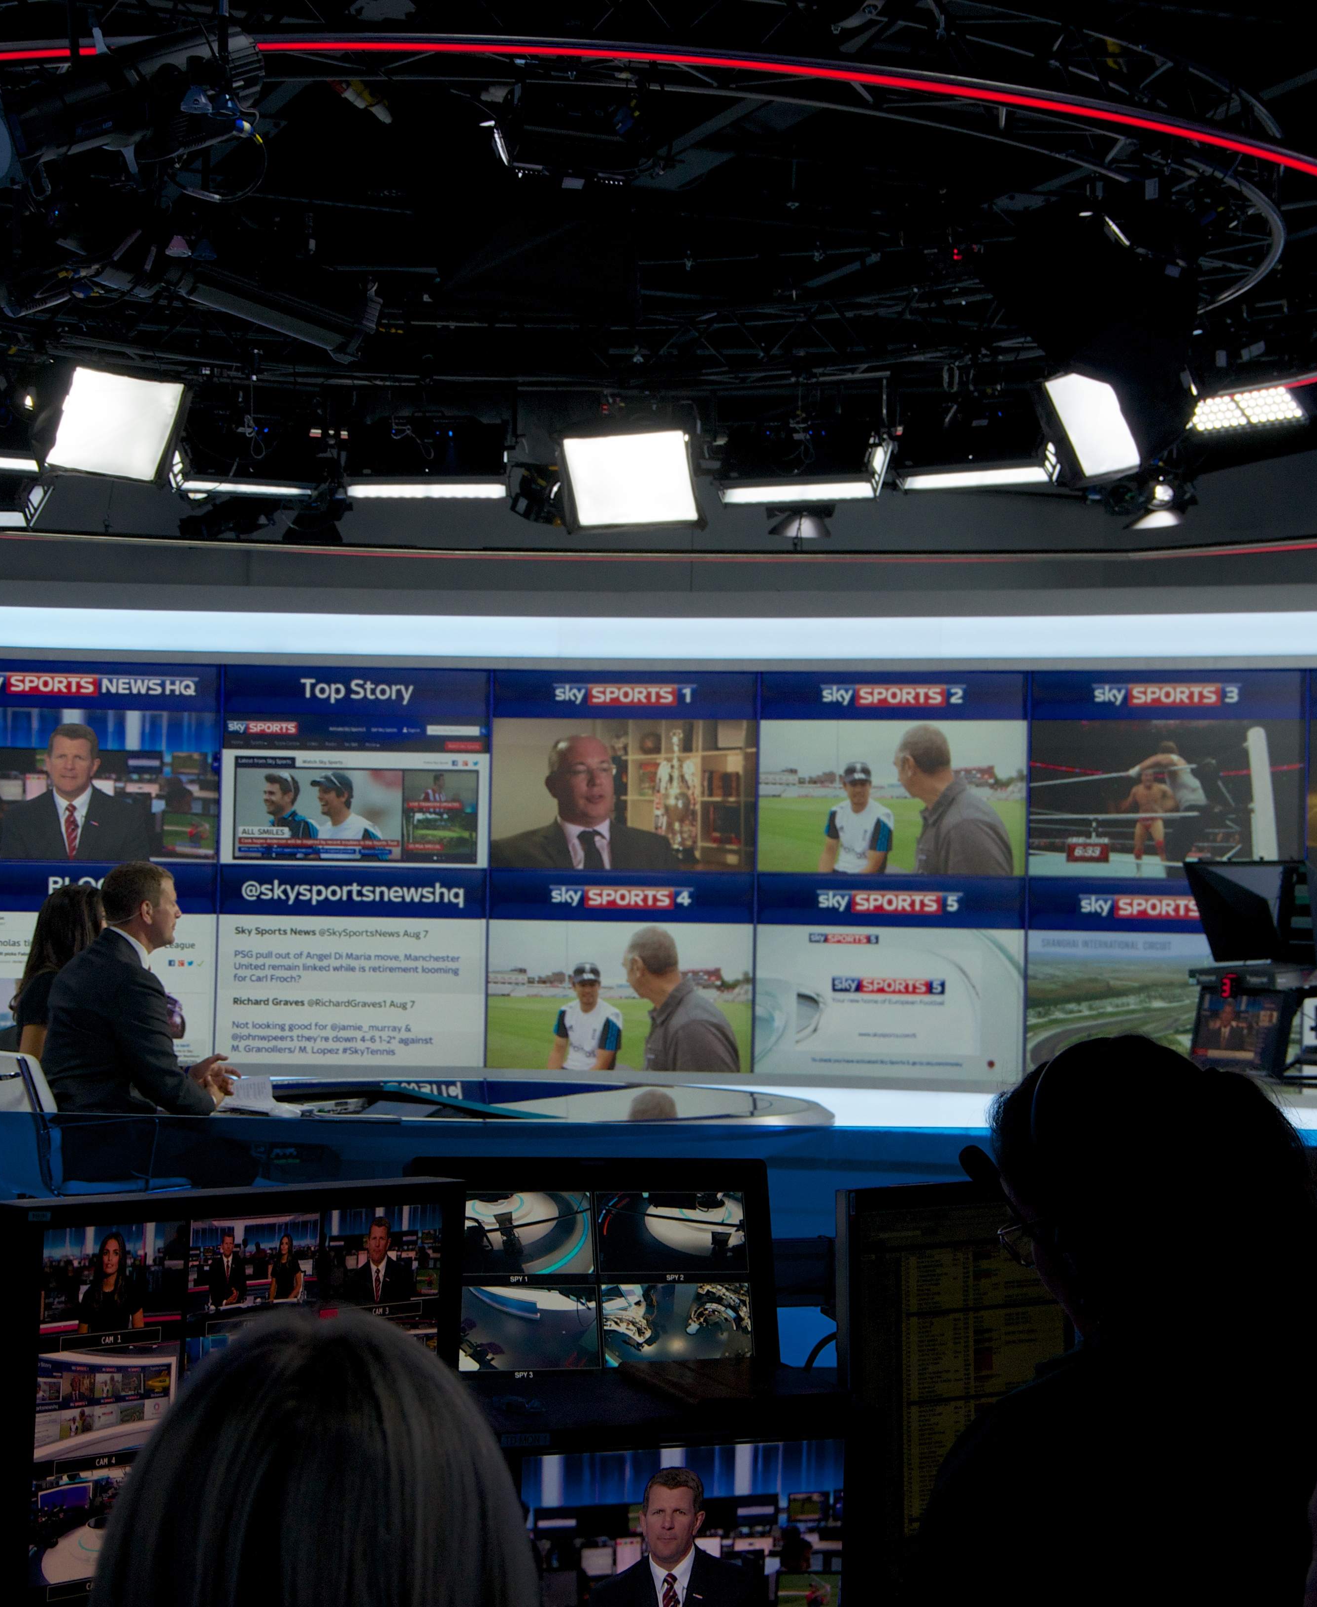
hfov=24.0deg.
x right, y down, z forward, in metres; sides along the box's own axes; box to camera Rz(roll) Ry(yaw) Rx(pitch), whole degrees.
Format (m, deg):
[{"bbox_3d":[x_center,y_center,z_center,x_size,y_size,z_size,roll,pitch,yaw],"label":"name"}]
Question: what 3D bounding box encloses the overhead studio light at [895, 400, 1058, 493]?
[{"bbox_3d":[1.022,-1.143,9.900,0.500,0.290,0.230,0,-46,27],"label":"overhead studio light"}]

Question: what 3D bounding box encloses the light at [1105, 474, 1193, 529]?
[{"bbox_3d":[1.781,-1.094,11.200,0.260,0.210,0.270,1,24,11],"label":"light"}]

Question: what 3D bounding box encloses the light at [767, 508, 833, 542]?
[{"bbox_3d":[0.473,-0.944,10.300,0.220,0.140,0.220,1,-1,0],"label":"light"}]

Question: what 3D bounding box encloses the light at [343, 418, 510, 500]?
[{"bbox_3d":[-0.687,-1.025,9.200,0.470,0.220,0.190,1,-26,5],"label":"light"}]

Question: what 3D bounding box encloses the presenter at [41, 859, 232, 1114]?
[{"bbox_3d":[-1.437,0.833,8.800,0.700,1.320,0.520,1,-1,-20],"label":"presenter"}]

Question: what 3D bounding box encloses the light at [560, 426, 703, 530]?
[{"bbox_3d":[-0.096,-1.141,10.800,0.490,0.400,0.190,1,37,0],"label":"light"}]

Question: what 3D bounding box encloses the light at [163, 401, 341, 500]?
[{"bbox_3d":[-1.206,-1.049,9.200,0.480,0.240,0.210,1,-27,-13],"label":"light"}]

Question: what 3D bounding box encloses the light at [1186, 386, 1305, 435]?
[{"bbox_3d":[2.143,-1.443,11.300,0.440,0.250,0.160,1,29,9],"label":"light"}]

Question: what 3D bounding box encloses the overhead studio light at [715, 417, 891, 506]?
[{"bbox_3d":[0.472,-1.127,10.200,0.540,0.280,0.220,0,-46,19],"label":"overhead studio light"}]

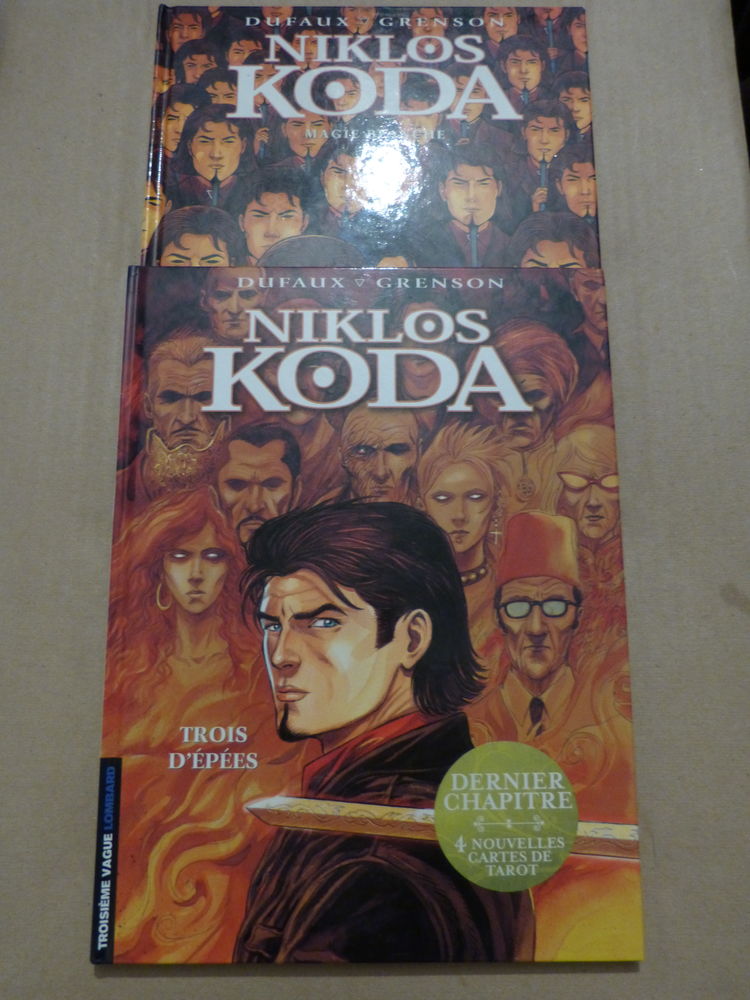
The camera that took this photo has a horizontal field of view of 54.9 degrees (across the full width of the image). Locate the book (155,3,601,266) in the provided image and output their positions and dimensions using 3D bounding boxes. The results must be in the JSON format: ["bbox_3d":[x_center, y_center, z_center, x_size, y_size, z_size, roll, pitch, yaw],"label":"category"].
[{"bbox_3d":[-0.002,-0.111,0.358,0.225,0.010,0.302,0,79,0],"label":"book"}]

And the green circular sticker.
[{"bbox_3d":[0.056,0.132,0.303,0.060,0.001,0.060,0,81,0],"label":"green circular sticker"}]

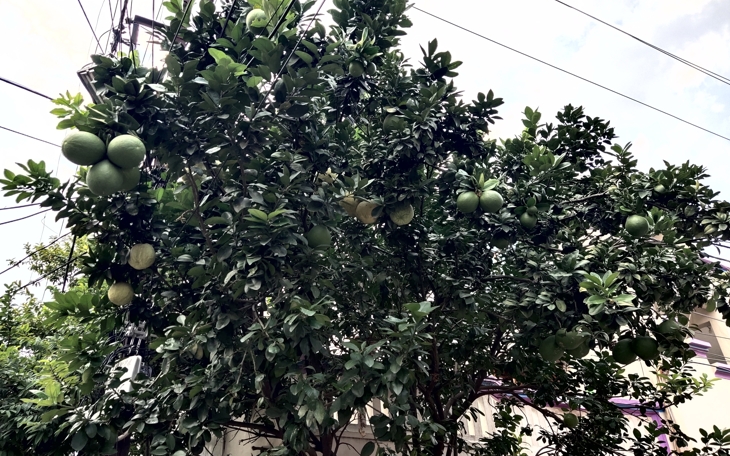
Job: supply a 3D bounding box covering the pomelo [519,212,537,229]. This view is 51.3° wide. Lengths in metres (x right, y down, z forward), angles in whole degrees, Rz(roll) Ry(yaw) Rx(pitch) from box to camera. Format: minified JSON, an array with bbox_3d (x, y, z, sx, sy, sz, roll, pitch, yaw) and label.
[{"bbox_3d":[1.199,-0.059,5.578,0.122,0.126,0.122,-4,-38,0],"label":"pomelo"}]

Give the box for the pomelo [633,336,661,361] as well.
[{"bbox_3d":[1.735,0.739,4.668,0.145,0.145,0.145,-4,-38,0],"label":"pomelo"}]

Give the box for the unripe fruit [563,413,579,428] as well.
[{"bbox_3d":[1.897,1.770,6.984,0.130,0.130,0.130,-4,-38,0],"label":"unripe fruit"}]

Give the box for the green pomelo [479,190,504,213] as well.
[{"bbox_3d":[0.813,-0.167,4.864,0.145,0.145,0.145,-4,-38,0],"label":"green pomelo"}]

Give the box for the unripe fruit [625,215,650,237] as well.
[{"bbox_3d":[1.733,-0.010,4.830,0.145,0.142,0.145,-4,-38,0],"label":"unripe fruit"}]

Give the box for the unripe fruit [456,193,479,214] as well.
[{"bbox_3d":[0.673,-0.167,4.960,0.143,0.143,0.143,-4,-38,0],"label":"unripe fruit"}]

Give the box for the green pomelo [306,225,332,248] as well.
[{"bbox_3d":[-0.273,0.054,4.536,0.145,0.145,0.145,-4,-38,0],"label":"green pomelo"}]

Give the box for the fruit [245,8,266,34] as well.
[{"bbox_3d":[-0.648,-1.236,4.556,0.132,0.139,0.132,-4,-38,0],"label":"fruit"}]

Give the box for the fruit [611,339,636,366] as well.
[{"bbox_3d":[1.609,0.765,4.705,0.145,0.148,0.145,-4,-38,0],"label":"fruit"}]

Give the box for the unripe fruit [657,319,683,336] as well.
[{"bbox_3d":[1.852,0.620,4.619,0.143,0.143,0.143,-4,-38,0],"label":"unripe fruit"}]

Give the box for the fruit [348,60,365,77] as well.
[{"bbox_3d":[-0.057,-1.057,5.050,0.100,0.100,0.100,-4,-38,0],"label":"fruit"}]

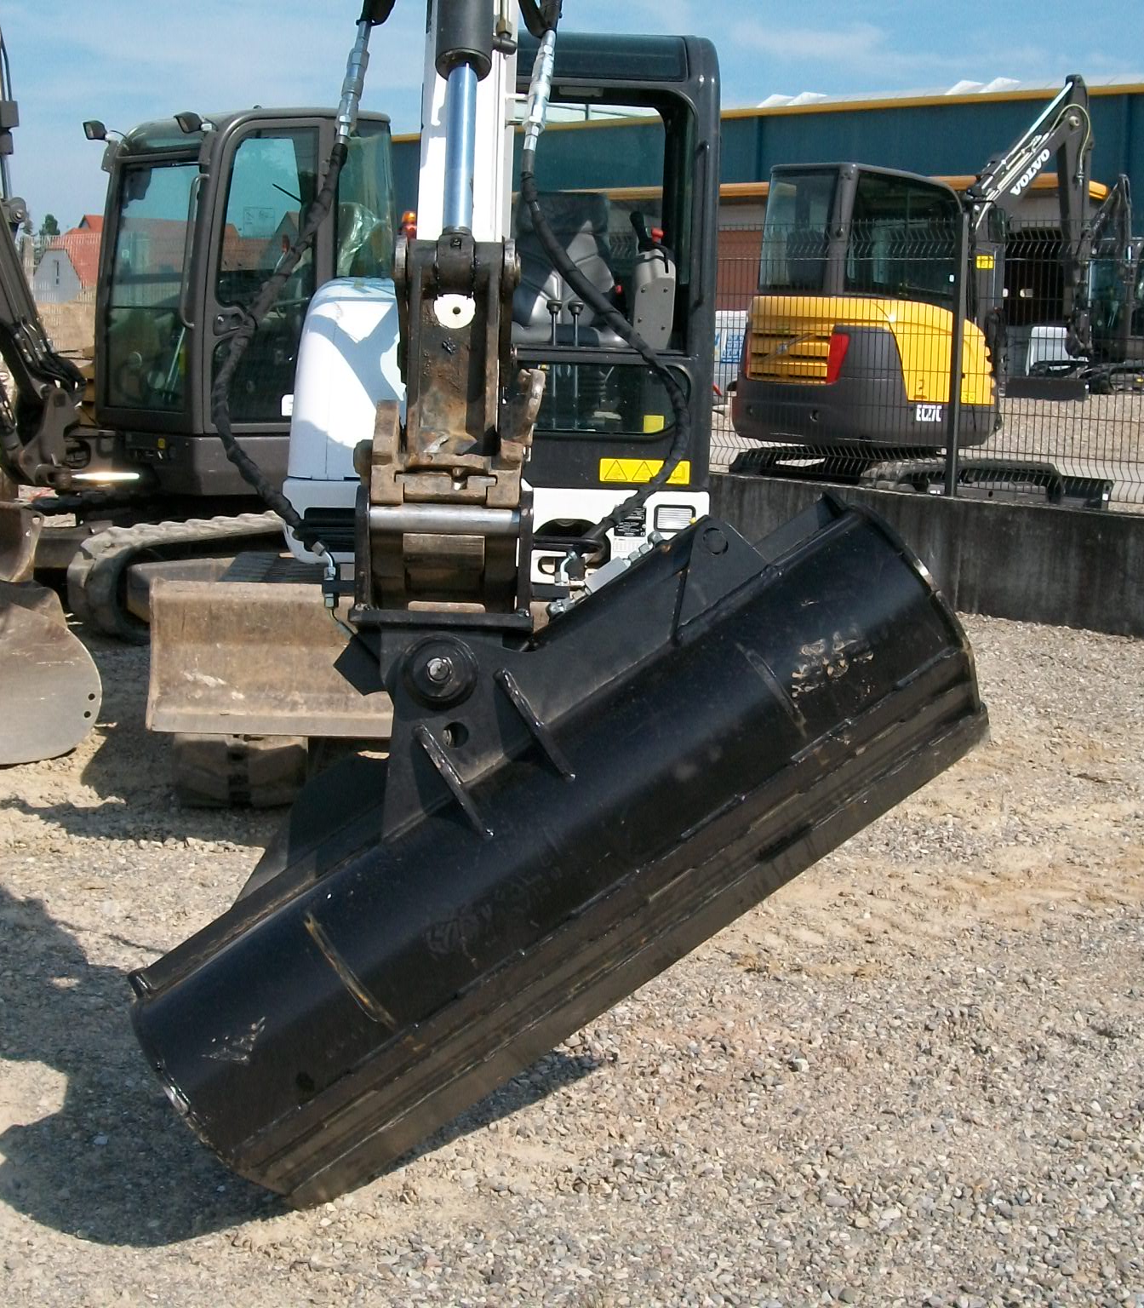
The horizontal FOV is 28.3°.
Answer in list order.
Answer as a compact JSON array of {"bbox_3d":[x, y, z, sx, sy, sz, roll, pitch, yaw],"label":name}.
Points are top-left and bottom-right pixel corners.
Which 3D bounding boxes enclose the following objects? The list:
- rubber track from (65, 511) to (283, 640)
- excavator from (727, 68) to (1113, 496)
[{"bbox_3d":[-1.438,-0.438,11.593,2.400,0.570,0.410,-8,12,-43],"label":"rubber track"},{"bbox_3d":[2.716,-2.586,16.427,3.250,3.250,1.550,-7,12,-41],"label":"excavator"}]

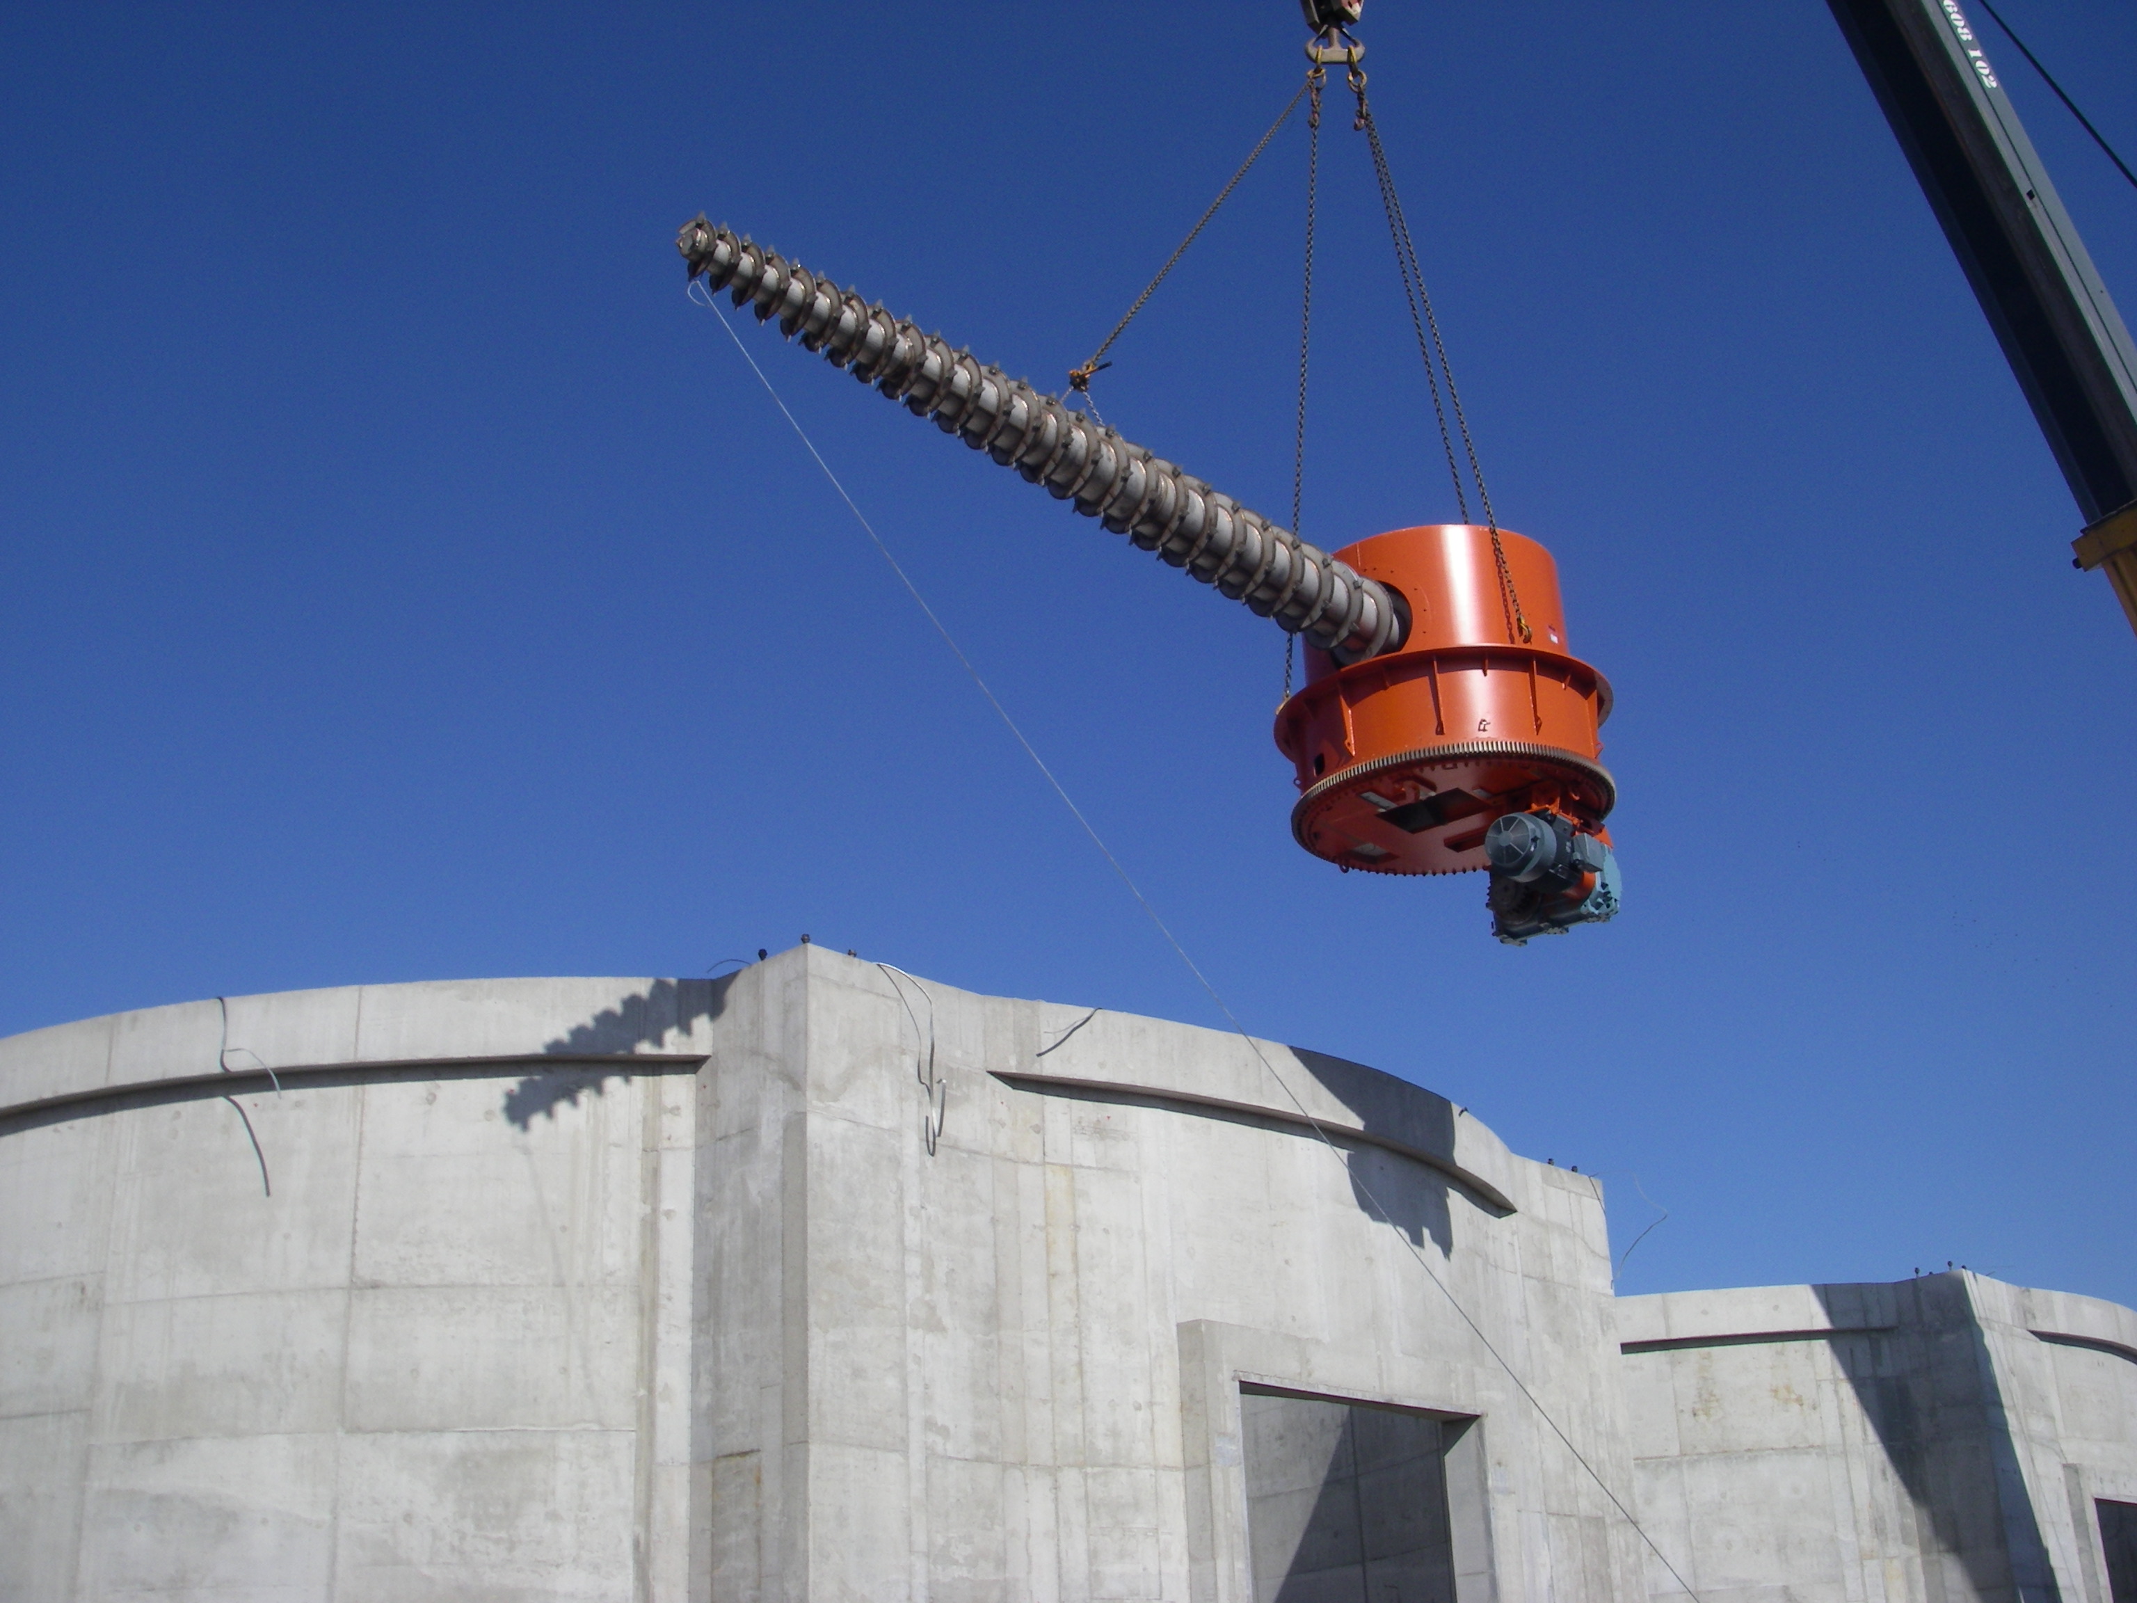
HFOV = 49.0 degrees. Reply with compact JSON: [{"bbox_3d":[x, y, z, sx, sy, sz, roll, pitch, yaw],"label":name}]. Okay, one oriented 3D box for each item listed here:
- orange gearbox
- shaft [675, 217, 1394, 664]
[{"bbox_3d":[3.578,-0.346,22.165,3.171,3.775,3.171,-2,-22,-1],"label":"orange gearbox"},{"bbox_3d":[0.133,-2.697,18.904,0.800,0.800,8.411,-20,-28,37],"label":"shaft"}]

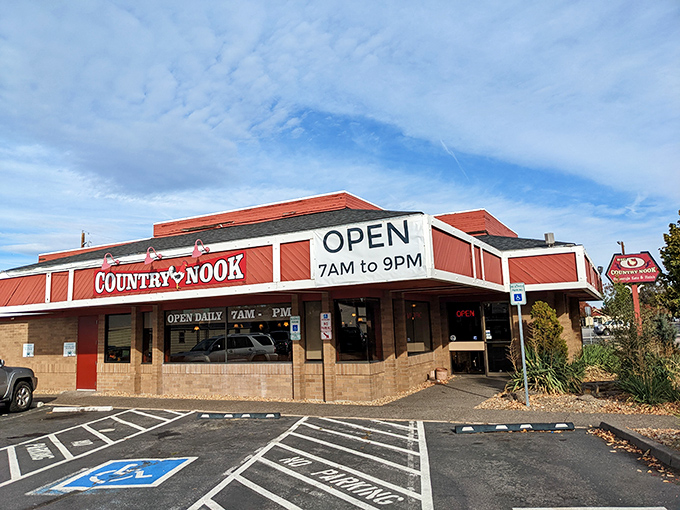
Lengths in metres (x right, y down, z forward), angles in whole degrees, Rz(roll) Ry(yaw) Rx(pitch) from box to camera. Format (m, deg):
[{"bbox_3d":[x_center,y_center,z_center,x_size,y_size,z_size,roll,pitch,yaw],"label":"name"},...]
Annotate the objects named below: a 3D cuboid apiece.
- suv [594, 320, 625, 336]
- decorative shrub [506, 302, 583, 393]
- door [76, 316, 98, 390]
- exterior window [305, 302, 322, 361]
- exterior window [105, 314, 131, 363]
[{"bbox_3d":[28.784,7.548,54.500,4.500,1.720,1.840,-1,-8,-12],"label":"suv"},{"bbox_3d":[4.972,2.199,12.954,1.650,2.120,1.550,-6,-9,28],"label":"decorative shrub"},{"bbox_3d":[-8.008,3.110,16.816,0.980,2.341,0.100,-6,-9,28],"label":"door"},{"bbox_3d":[-0.614,1.877,12.935,0.560,1.495,0.100,-6,-9,28],"label":"exterior window"},{"bbox_3d":[-6.697,2.545,16.169,1.366,1.484,0.100,-6,-9,28],"label":"exterior window"}]

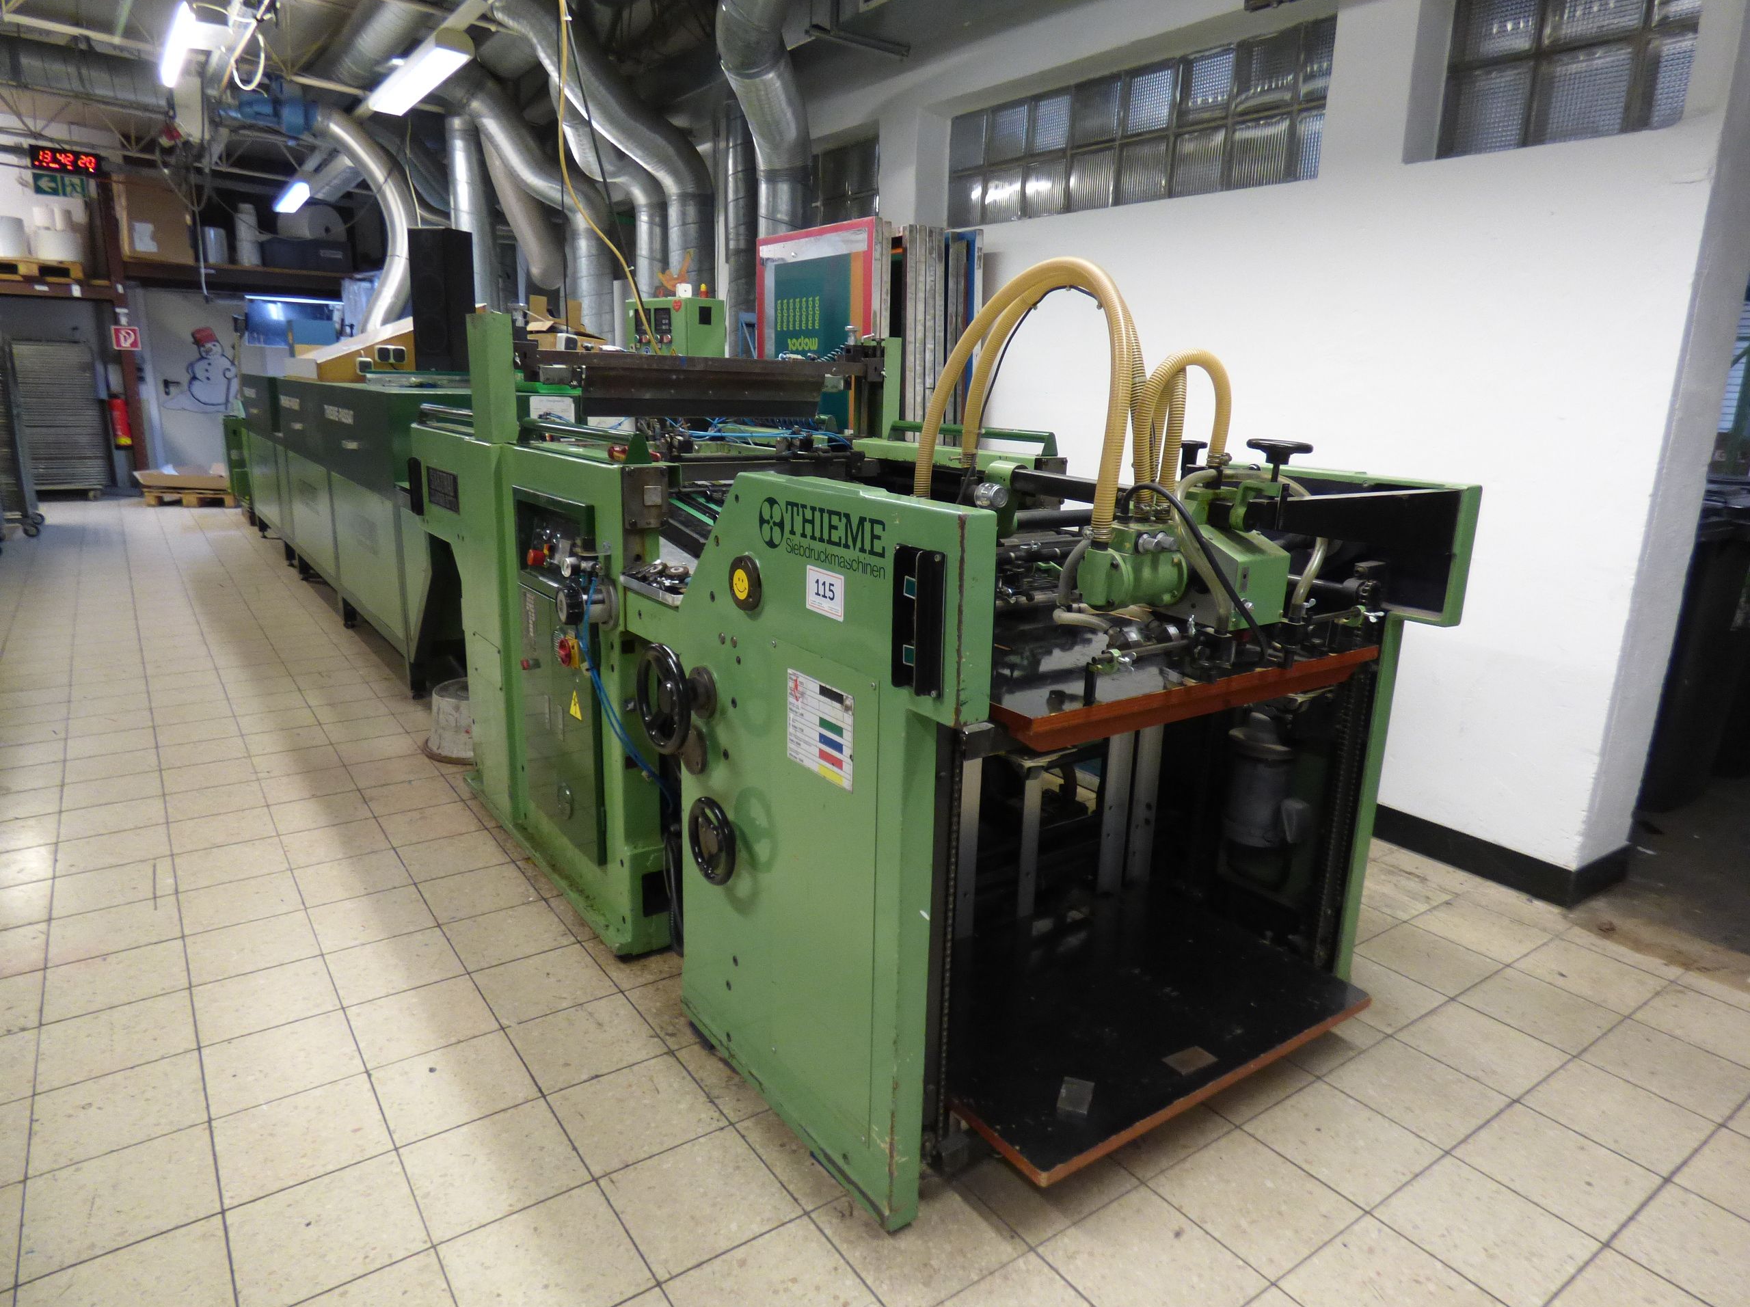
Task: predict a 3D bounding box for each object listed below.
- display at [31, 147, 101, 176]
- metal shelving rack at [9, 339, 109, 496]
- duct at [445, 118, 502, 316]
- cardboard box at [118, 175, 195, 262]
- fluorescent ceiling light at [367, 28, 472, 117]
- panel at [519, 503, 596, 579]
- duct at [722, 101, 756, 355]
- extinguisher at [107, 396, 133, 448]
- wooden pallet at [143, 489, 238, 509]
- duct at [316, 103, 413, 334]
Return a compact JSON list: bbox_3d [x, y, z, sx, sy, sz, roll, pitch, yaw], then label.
[{"bbox_3d":[-7.088,-4.302,8.863,0.470,0.180,0.080,-9,19,-35],"label":"display"},{"bbox_3d":[-7.913,-2.259,9.766,0.800,1.470,0.800,-9,19,-35],"label":"metal shelving rack"},{"bbox_3d":[-2.000,-2.121,5.038,0.168,0.985,0.168,-13,20,-34],"label":"duct"},{"bbox_3d":[-7.170,-4.311,10.163,0.580,0.790,0.500,-9,19,-35],"label":"cardboard box"},{"bbox_3d":[-2.332,-2.930,5.127,0.160,0.100,1.310,-9,19,-35],"label":"fluorescent ceiling light"},{"bbox_3d":[-0.774,-0.268,2.500,0.100,0.220,0.450,-9,19,-35],"label":"panel"},{"bbox_3d":[-0.778,-2.415,5.926,0.165,1.450,0.165,-9,19,-35],"label":"duct"},{"bbox_3d":[-7.521,-2.299,10.088,0.170,0.510,0.170,-9,19,-35],"label":"extinguisher"},{"bbox_3d":[-6.646,-1.587,9.984,0.800,0.144,1.100,-4,16,-22],"label":"wooden pallet"},{"bbox_3d":[-3.390,-2.877,6.784,0.563,1.379,0.280,-9,19,-35],"label":"duct"}]

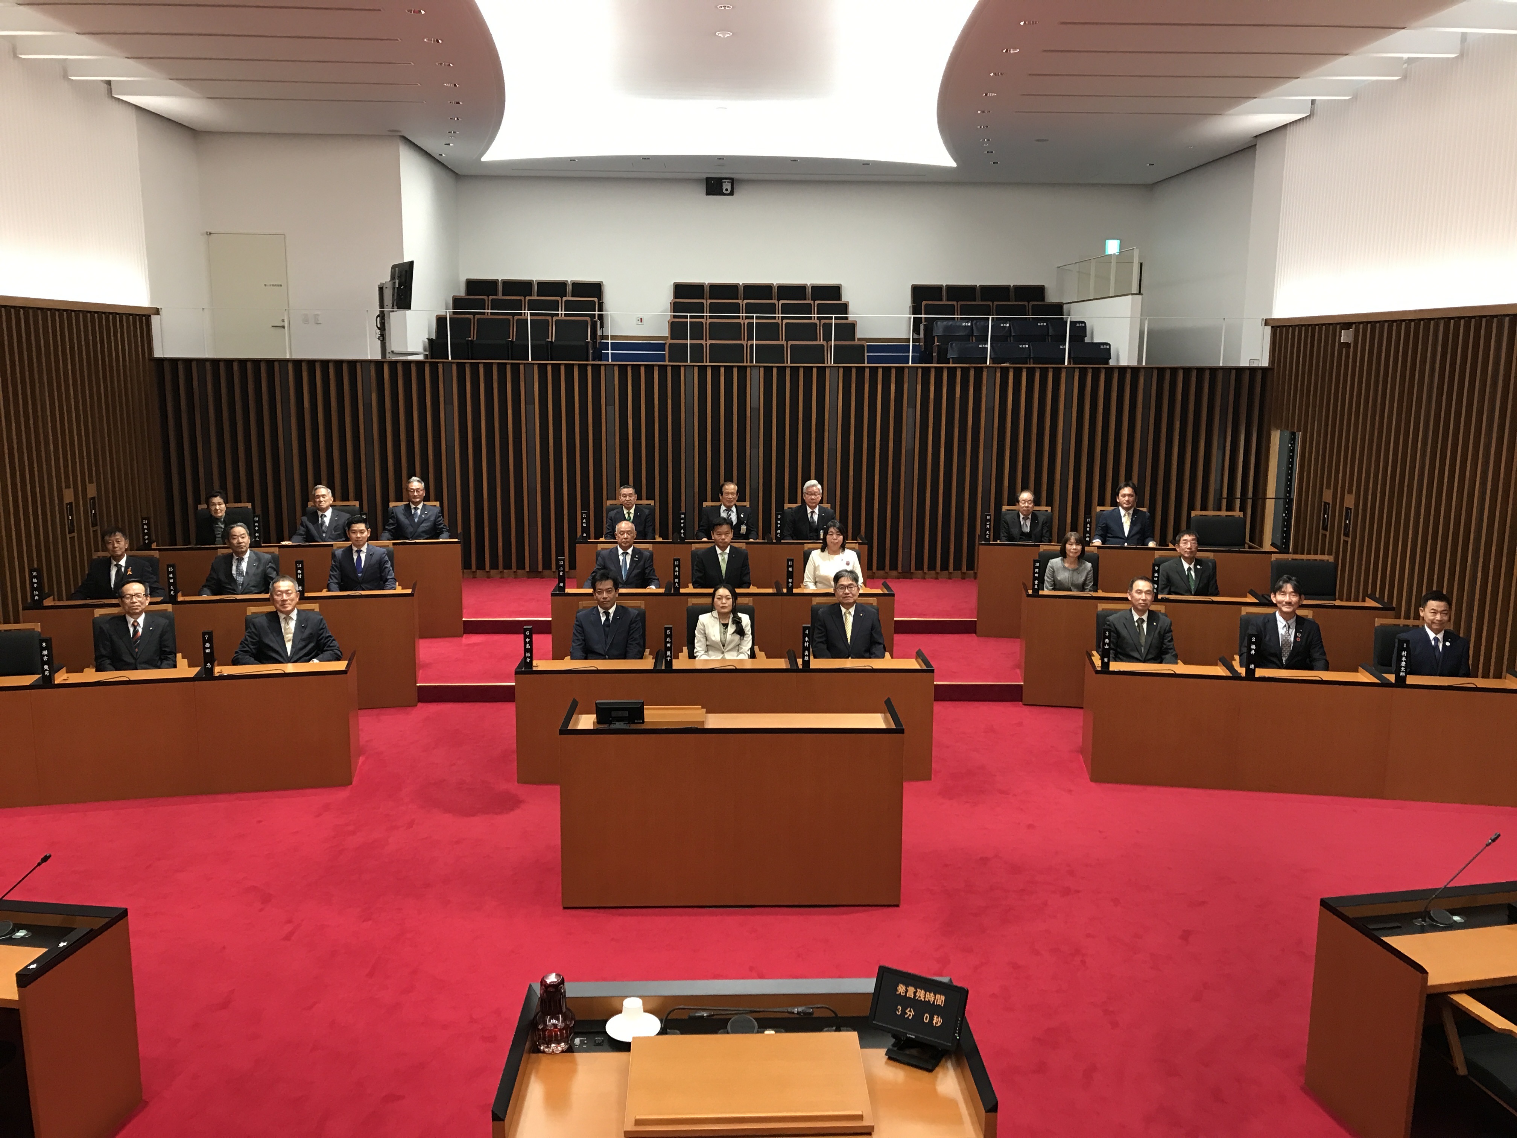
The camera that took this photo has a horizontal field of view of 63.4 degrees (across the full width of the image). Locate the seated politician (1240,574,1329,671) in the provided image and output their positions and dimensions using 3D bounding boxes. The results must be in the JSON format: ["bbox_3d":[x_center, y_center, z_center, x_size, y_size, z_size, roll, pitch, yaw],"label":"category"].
[{"bbox_3d":[3.660,0.738,8.500,0.581,1.325,0.760,2,9,10],"label":"seated politician"}]

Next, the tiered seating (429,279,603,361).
[{"bbox_3d":[-3.340,-3.404,17.445,2.200,1.570,2.650,-1,9,-6],"label":"tiered seating"}]

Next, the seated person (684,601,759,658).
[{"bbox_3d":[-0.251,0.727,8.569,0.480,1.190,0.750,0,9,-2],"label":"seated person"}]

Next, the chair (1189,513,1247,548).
[{"bbox_3d":[4.511,-0.021,12.006,0.580,1.000,0.600,2,9,9],"label":"chair"}]

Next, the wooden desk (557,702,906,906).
[{"bbox_3d":[-0.136,1.200,6.388,1.693,0.930,0.587,0,9,-2],"label":"wooden desk"}]

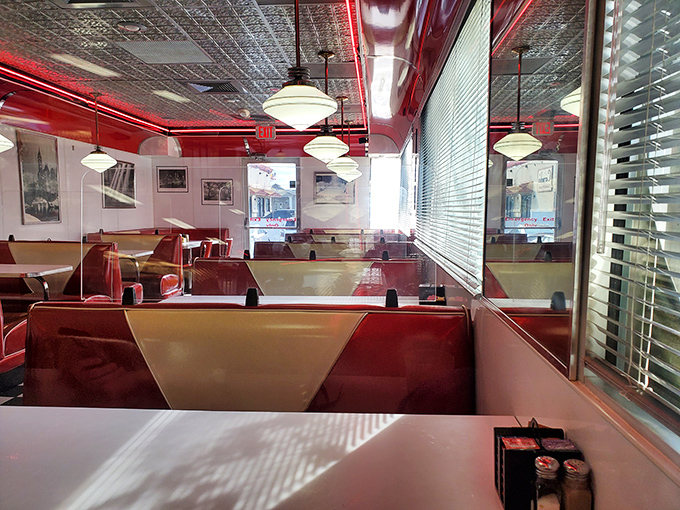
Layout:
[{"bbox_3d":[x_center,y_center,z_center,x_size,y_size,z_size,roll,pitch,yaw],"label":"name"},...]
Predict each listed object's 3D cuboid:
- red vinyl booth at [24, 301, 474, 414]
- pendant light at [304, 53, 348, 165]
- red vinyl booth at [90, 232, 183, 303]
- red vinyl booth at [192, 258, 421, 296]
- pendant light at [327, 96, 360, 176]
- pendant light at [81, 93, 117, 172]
[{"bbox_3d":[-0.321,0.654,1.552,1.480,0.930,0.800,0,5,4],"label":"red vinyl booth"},{"bbox_3d":[-0.104,-1.193,4.150,0.367,0.880,0.367,0,5,4],"label":"pendant light"},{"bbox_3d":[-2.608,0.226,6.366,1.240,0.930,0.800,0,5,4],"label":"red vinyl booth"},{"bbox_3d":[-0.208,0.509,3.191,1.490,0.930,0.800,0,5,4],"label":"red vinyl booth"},{"bbox_3d":[0.035,-1.341,5.818,0.367,0.880,0.367,0,5,4],"label":"pendant light"},{"bbox_3d":[-2.634,-1.324,5.597,0.367,0.880,0.367,0,5,4],"label":"pendant light"}]

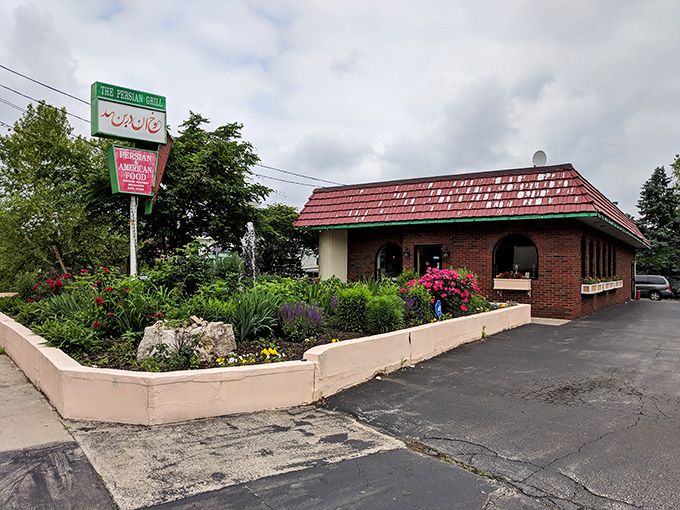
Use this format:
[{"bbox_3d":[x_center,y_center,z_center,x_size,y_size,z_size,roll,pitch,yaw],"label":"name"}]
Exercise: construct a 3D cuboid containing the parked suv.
[{"bbox_3d":[19.900,2.200,35.000,5.050,1.750,1.950,-1,-2,33],"label":"parked suv"}]

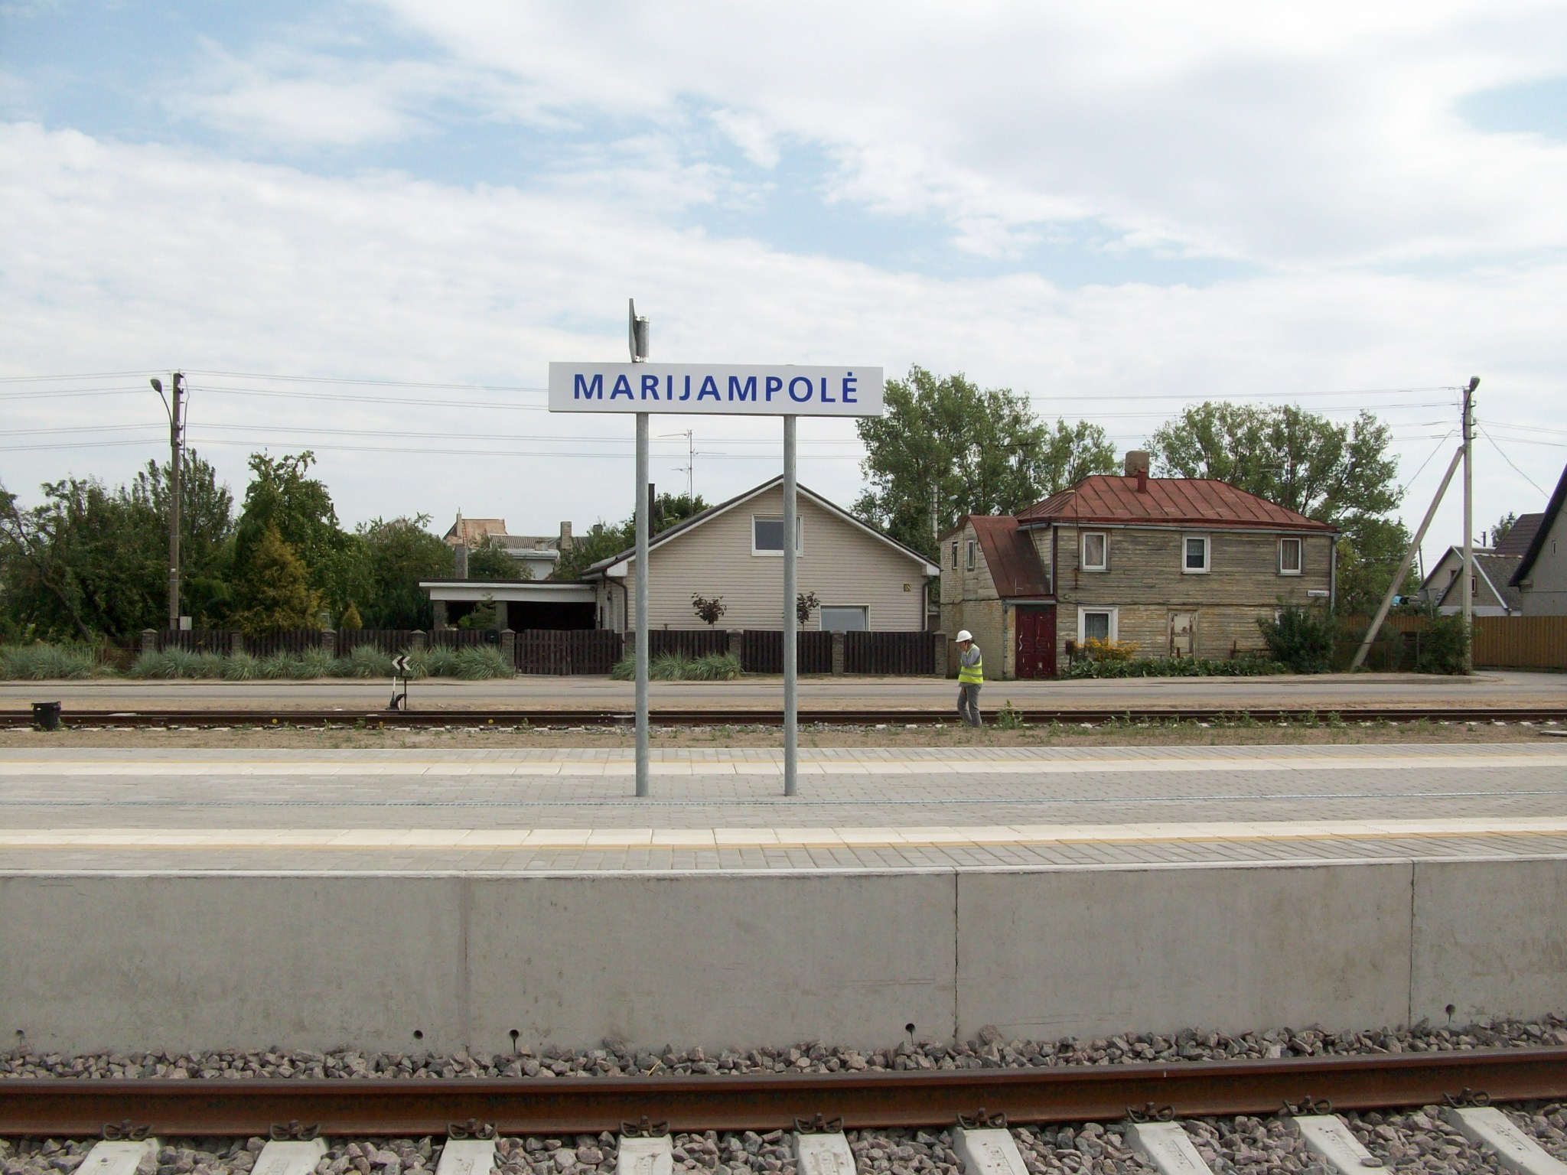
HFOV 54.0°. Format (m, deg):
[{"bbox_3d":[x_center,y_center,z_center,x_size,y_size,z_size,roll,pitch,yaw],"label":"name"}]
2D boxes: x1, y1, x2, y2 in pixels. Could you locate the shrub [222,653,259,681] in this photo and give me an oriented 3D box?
[{"bbox_3d":[-16.580,2.430,47.000,1.150,0.880,1.100,0,-1,-4],"label":"shrub"}]

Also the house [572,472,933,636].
[{"bbox_3d":[-1.300,-0.350,57.000,11.500,6.600,9.500,0,-1,-13],"label":"house"}]

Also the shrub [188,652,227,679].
[{"bbox_3d":[-17.627,2.379,47.100,1.200,0.850,1.100,0,-1,-4],"label":"shrub"}]

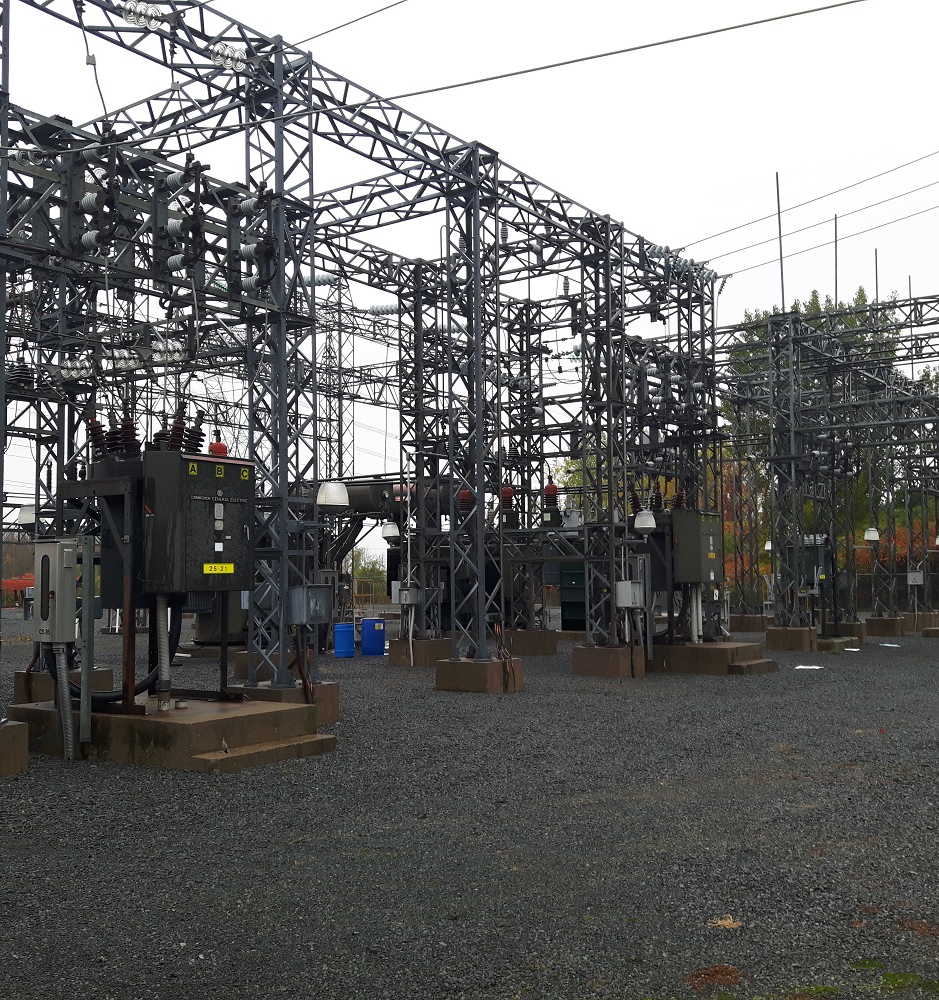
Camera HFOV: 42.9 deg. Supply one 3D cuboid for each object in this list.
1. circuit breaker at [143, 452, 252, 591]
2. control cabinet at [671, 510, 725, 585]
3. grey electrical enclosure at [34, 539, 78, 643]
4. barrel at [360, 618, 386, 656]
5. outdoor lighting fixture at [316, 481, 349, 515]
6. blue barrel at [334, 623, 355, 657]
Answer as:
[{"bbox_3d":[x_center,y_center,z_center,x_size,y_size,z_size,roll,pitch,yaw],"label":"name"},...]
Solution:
[{"bbox_3d":[-2.854,0.262,12.694,0.600,1.420,1.010,-3,-4,33],"label":"circuit breaker"},{"bbox_3d":[4.409,0.926,23.126,0.580,1.360,1.030,-3,-4,33],"label":"control cabinet"},{"bbox_3d":[-4.177,0.928,12.024,0.360,1.010,0.245,-3,-4,33],"label":"grey electrical enclosure"},{"bbox_3d":[-2.356,3.344,29.100,0.585,0.920,0.585,-1,-4,0],"label":"barrel"},{"bbox_3d":[-1.697,-0.023,14.850,0.405,0.420,0.405,-3,-4,33],"label":"outdoor lighting fixture"},{"bbox_3d":[-2.957,3.338,28.300,0.485,0.810,0.485,-1,-4,0],"label":"blue barrel"}]

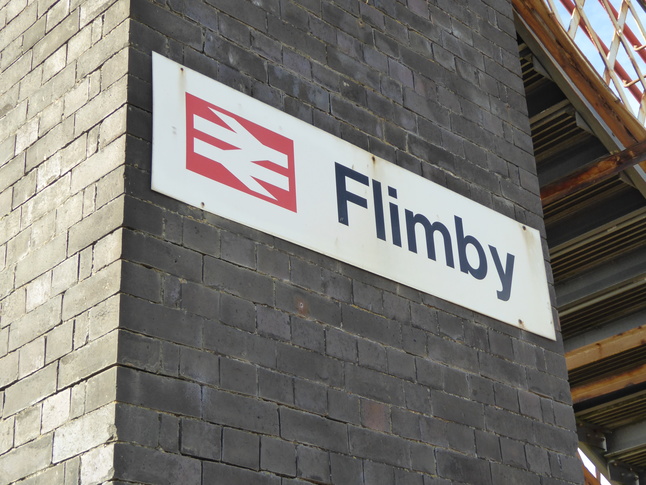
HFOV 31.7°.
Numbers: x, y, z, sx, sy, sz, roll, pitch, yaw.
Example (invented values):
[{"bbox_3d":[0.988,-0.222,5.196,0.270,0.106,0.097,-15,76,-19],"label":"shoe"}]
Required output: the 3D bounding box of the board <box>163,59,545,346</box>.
[{"bbox_3d":[0.161,-0.079,3.306,1.607,0.404,0.020,21,-36,-39],"label":"board"}]

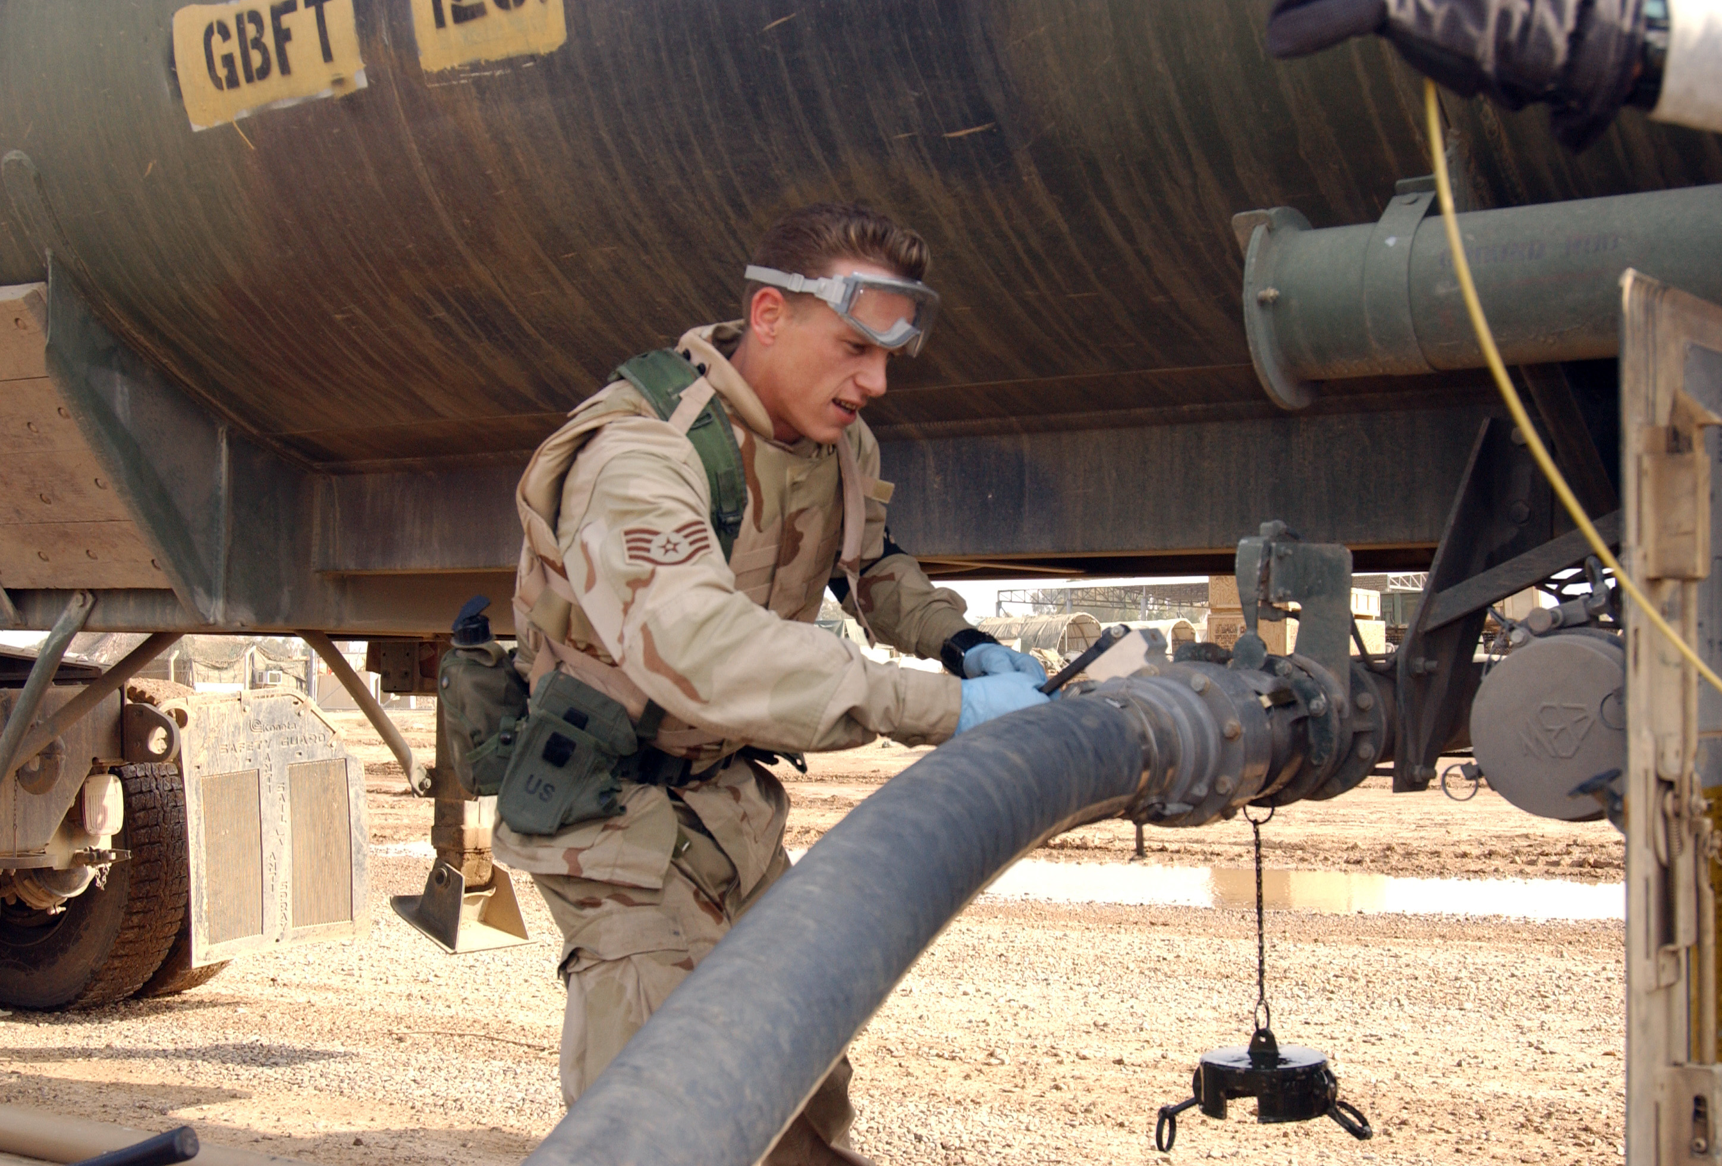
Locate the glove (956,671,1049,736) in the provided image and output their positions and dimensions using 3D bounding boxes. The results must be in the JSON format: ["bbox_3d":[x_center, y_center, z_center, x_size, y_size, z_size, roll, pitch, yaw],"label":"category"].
[{"bbox_3d":[0.157,0.132,2.450,0.155,0.085,0.095,3,-3,-21],"label":"glove"}]

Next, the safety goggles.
[{"bbox_3d":[-0.019,-0.312,2.450,0.210,0.095,0.170,18,8,28],"label":"safety goggles"}]

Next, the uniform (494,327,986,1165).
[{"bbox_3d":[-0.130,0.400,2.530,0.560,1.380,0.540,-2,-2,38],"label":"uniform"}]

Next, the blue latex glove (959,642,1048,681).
[{"bbox_3d":[0.165,0.098,2.530,0.150,0.080,0.095,21,5,15],"label":"blue latex glove"}]

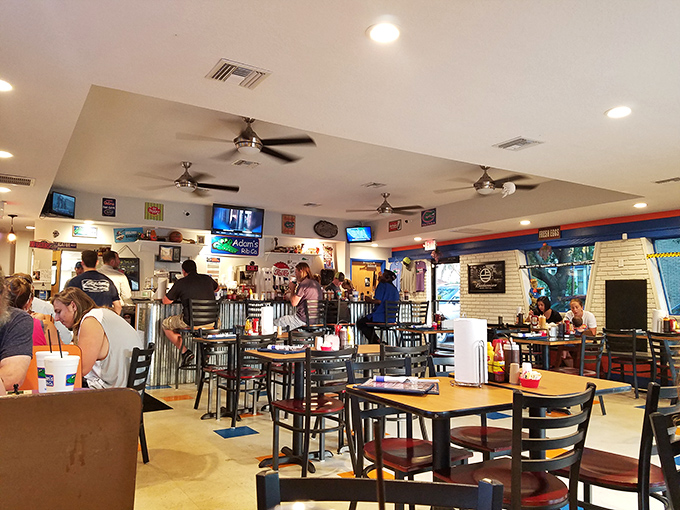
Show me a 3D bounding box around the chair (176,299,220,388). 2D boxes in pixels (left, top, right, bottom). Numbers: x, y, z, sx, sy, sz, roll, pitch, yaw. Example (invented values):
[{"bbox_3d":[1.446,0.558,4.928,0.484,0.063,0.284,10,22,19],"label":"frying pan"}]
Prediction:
[{"bbox_3d":[-1.847,1.161,6.595,0.470,1.130,0.440,-5,-7,42],"label":"chair"}]

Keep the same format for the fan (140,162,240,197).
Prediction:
[{"bbox_3d":[-1.972,-1.001,6.554,1.330,0.380,1.330,3,-6,-33],"label":"fan"}]

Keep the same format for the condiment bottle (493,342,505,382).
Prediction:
[{"bbox_3d":[0.744,0.494,2.391,0.056,0.190,0.052,-2,-5,17],"label":"condiment bottle"}]

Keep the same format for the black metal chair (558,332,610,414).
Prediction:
[{"bbox_3d":[2.297,1.159,4.963,0.430,0.820,0.470,4,-6,-38],"label":"black metal chair"}]

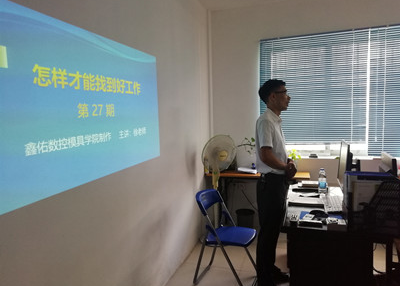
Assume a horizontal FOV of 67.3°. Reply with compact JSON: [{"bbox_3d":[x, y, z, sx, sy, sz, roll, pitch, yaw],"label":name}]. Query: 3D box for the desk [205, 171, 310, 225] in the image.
[{"bbox_3d":[0.672,0.710,3.536,1.170,0.750,0.370,0,6,17],"label":"desk"}]

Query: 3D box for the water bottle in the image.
[{"bbox_3d":[1.039,0.314,2.523,0.065,0.215,0.065,0,6,17],"label":"water bottle"}]

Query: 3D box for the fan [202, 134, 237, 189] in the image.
[{"bbox_3d":[0.199,0.519,3.337,0.410,1.200,0.380,-5,7,-27],"label":"fan"}]

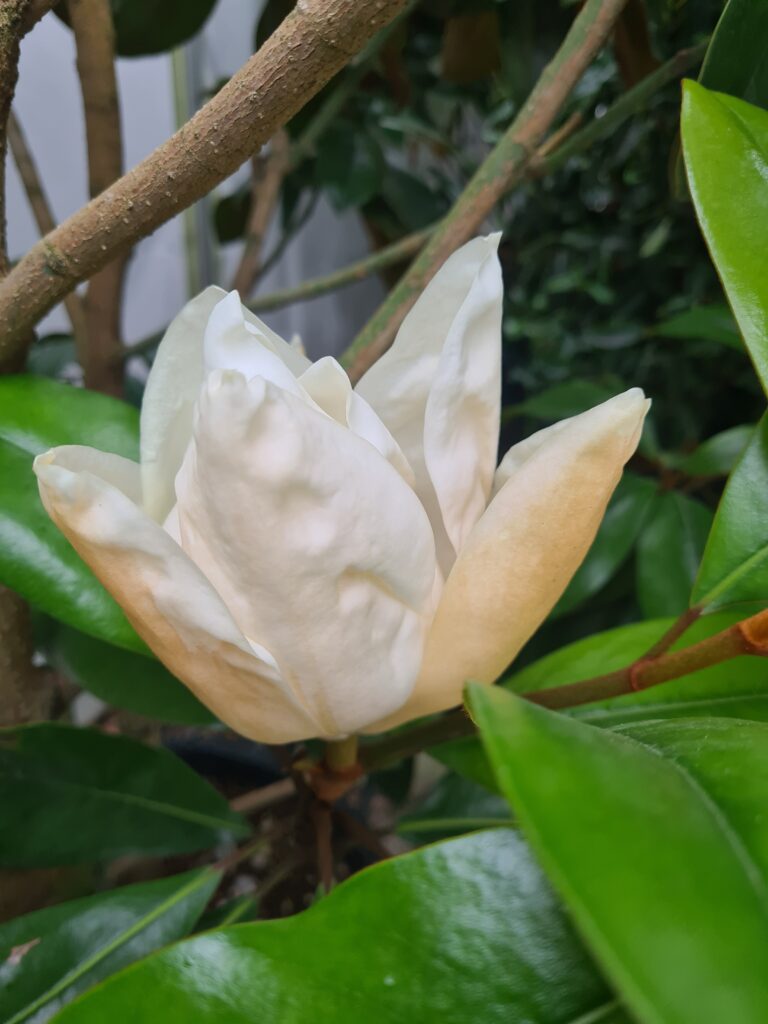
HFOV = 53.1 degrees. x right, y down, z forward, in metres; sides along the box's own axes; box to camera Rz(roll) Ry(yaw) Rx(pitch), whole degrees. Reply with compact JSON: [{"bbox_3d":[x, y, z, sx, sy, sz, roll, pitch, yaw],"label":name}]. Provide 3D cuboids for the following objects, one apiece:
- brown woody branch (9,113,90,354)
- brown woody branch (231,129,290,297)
[{"bbox_3d":[-0.262,-0.218,0.600,0.018,0.195,0.018,-17,0,0],"label":"brown woody branch"},{"bbox_3d":[-0.105,-0.252,0.650,0.021,0.143,0.021,10,0,0],"label":"brown woody branch"}]

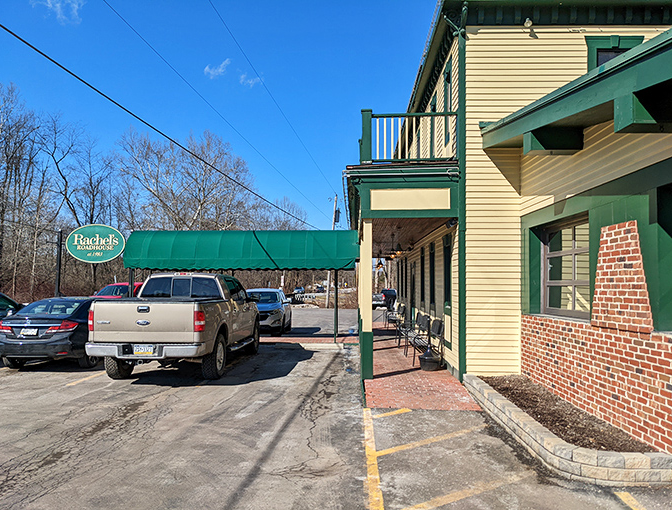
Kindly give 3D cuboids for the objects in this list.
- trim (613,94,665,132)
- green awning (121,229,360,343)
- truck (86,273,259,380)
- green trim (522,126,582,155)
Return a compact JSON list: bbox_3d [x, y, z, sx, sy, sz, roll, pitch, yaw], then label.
[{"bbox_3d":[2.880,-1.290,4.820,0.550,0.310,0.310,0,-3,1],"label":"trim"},{"bbox_3d":[-2.600,0.860,15.500,6.500,3.150,1.800,0,-2,2],"label":"green awning"},{"bbox_3d":[-3.020,1.440,11.600,2.050,1.970,5.700,0,-3,2],"label":"truck"},{"bbox_3d":[3.010,-1.570,7.360,0.730,0.290,0.300,0,-3,1],"label":"green trim"}]

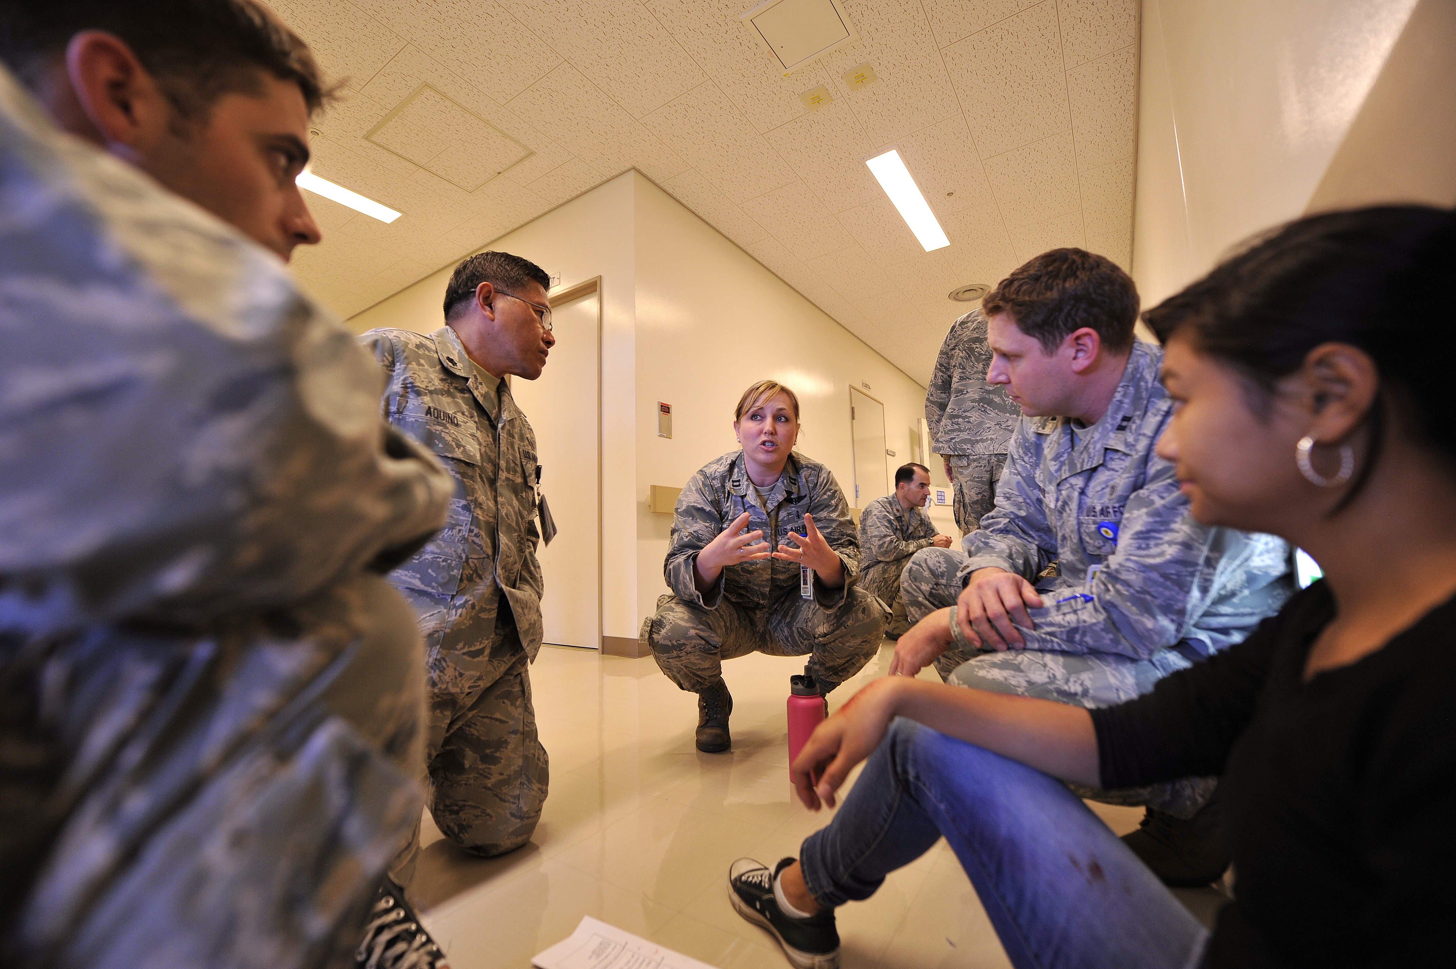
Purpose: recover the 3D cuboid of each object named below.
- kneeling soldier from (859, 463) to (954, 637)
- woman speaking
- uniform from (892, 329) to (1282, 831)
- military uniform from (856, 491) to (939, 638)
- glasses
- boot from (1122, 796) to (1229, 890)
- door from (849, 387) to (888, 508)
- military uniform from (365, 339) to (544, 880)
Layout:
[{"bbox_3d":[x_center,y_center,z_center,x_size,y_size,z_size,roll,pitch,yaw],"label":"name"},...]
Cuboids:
[{"bbox_3d":[1.085,0.394,3.430,0.680,1.060,0.550,-6,-7,39],"label":"kneeling soldier"},{"bbox_3d":[0.120,0.257,1.820,0.740,1.080,0.600,-1,-5,-2],"label":"woman speaking"},{"bbox_3d":[0.680,0.188,1.000,0.580,0.860,0.580,-1,-5,-3],"label":"uniform"},{"bbox_3d":[1.070,0.475,3.440,0.620,0.840,0.520,-6,-7,39],"label":"military uniform"},{"bbox_3d":[-0.453,-0.368,1.170,0.145,0.045,0.138,10,-11,-37],"label":"glasses"},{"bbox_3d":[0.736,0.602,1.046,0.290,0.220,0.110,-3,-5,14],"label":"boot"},{"bbox_3d":[1.567,0.099,6.115,0.080,2.120,0.940,-5,-6,34],"label":"door"},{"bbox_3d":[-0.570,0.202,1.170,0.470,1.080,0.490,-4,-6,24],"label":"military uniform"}]

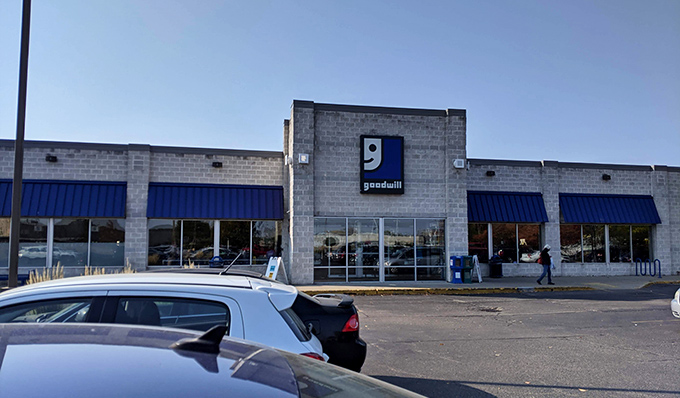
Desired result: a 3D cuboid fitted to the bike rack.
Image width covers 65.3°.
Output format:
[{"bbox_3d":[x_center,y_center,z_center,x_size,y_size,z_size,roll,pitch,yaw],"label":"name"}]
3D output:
[{"bbox_3d":[15.195,3.377,26.209,0.120,0.910,1.550,1,-5,-13],"label":"bike rack"}]

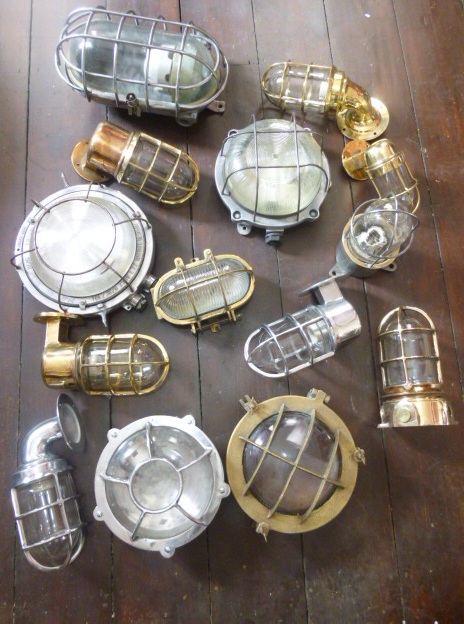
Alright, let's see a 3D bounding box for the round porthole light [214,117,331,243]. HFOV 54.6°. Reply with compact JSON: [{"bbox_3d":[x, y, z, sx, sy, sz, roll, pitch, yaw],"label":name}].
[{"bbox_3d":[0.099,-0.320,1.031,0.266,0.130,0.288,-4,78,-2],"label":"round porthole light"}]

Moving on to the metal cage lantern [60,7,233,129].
[{"bbox_3d":[-0.213,-0.576,1.054,0.410,0.172,0.235,7,78,0],"label":"metal cage lantern"}]

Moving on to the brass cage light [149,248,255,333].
[{"bbox_3d":[-0.060,-0.044,0.978,0.232,0.105,0.160,-14,79,-5],"label":"brass cage light"}]

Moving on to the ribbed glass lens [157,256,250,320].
[{"bbox_3d":[-0.060,-0.052,0.955,0.200,0.052,0.110,-14,79,-5],"label":"ribbed glass lens"}]

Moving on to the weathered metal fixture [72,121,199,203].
[{"bbox_3d":[-0.233,-0.341,1.020,0.325,0.150,0.122,27,78,5],"label":"weathered metal fixture"}]

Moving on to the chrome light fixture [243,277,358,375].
[{"bbox_3d":[0.155,0.039,0.957,0.268,0.116,0.146,-22,79,-6],"label":"chrome light fixture"}]

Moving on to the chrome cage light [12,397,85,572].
[{"bbox_3d":[-0.364,0.335,0.881,0.140,0.125,0.325,-12,78,-4],"label":"chrome cage light"}]

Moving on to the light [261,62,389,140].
[{"bbox_3d":[0.236,-0.524,1.075,0.325,0.140,0.130,12,78,2],"label":"light"}]

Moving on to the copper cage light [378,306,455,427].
[{"bbox_3d":[0.374,0.112,0.927,0.154,0.154,0.254,1,77,-1],"label":"copper cage light"}]

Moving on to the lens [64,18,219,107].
[{"bbox_3d":[-0.211,-0.585,1.032,0.345,0.080,0.165,7,78,0],"label":"lens"}]

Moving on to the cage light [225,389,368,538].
[{"bbox_3d":[0.119,0.299,0.898,0.275,0.125,0.285,20,78,3],"label":"cage light"}]

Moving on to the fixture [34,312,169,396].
[{"bbox_3d":[-0.266,0.092,0.930,0.275,0.128,0.172,0,78,-2],"label":"fixture"}]

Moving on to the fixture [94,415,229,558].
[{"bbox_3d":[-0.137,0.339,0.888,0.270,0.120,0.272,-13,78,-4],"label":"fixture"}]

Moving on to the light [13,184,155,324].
[{"bbox_3d":[-0.314,-0.136,0.964,0.305,0.155,0.305,6,78,-1],"label":"light"}]

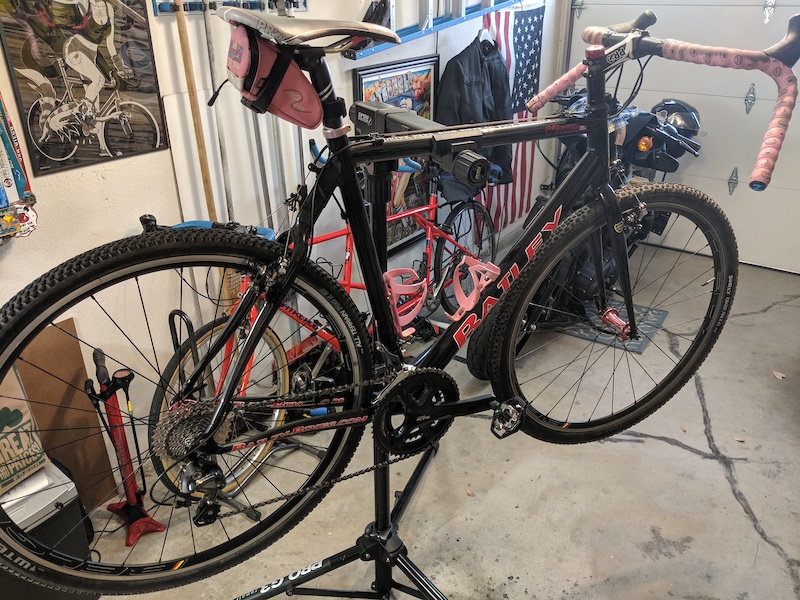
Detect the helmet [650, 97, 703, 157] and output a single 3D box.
[{"bbox_3d":[1.513,-0.940,3.420,0.250,0.270,0.320,-18,41,-29],"label":"helmet"}]

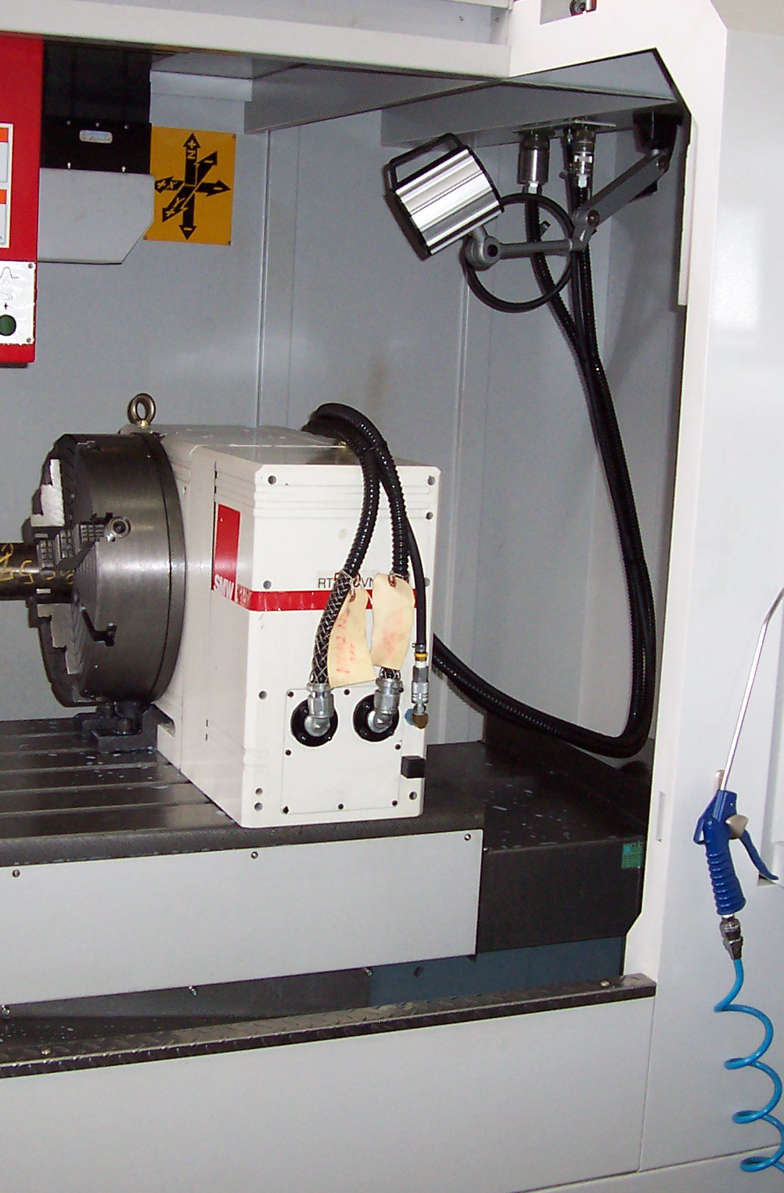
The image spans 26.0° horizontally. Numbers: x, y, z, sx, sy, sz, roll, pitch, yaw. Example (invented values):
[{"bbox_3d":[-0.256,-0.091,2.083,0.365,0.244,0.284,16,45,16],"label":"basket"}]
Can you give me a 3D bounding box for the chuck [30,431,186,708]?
[{"bbox_3d":[-0.438,-0.038,2.459,0.182,0.394,0.394,-1,9,-22],"label":"chuck"}]

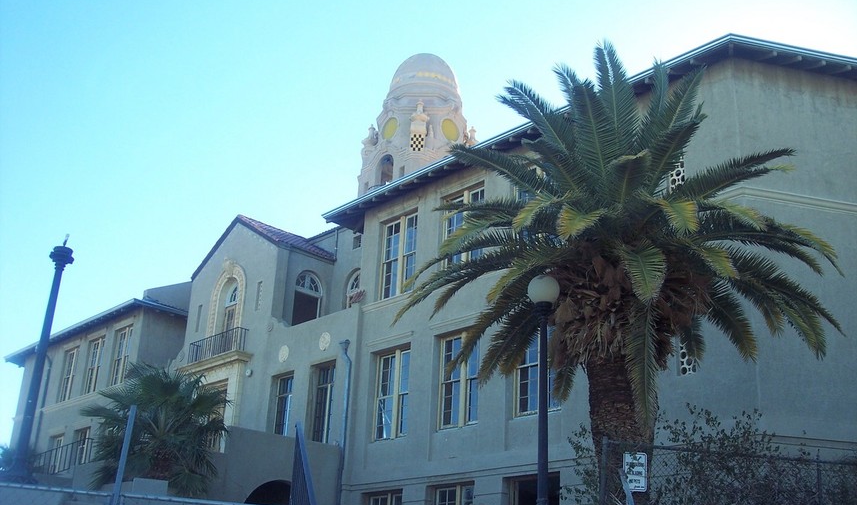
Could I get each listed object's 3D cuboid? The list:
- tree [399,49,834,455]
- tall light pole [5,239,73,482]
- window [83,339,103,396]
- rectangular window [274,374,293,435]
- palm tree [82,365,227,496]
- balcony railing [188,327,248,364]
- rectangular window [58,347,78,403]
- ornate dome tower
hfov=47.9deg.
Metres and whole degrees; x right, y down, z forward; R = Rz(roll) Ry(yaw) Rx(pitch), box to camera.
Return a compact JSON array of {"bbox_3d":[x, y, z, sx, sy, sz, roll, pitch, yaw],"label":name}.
[{"bbox_3d":[2.855,0.323,15.142,6.500,7.750,6.300,-2,-21,11],"label":"tree"},{"bbox_3d":[-4.062,1.123,10.186,0.470,2.644,0.470,11,-22,-20],"label":"tall light pole"},{"bbox_3d":[-15.125,5.167,43.847,0.220,2.549,1.600,20,-27,-38],"label":"window"},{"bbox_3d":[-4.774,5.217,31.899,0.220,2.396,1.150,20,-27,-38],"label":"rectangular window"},{"bbox_3d":[-4.995,3.430,17.727,2.650,2.900,2.650,8,-22,-14],"label":"palm tree"},{"bbox_3d":[-7.856,3.559,35.770,0.480,0.920,3.517,20,-27,-38],"label":"balcony railing"},{"bbox_3d":[-17.082,5.846,45.884,0.220,2.549,1.600,20,-27,-38],"label":"rectangular window"},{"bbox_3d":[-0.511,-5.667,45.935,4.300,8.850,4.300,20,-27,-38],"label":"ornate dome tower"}]

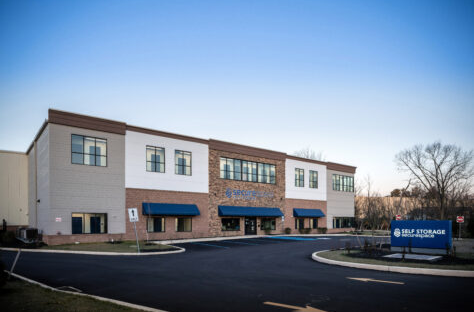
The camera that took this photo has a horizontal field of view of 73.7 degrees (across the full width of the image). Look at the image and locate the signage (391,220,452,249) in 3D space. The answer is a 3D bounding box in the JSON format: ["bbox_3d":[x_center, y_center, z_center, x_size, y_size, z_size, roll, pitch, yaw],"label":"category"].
[{"bbox_3d":[10.550,4.460,18.200,3.000,1.500,0.550,-8,-11,43],"label":"signage"}]

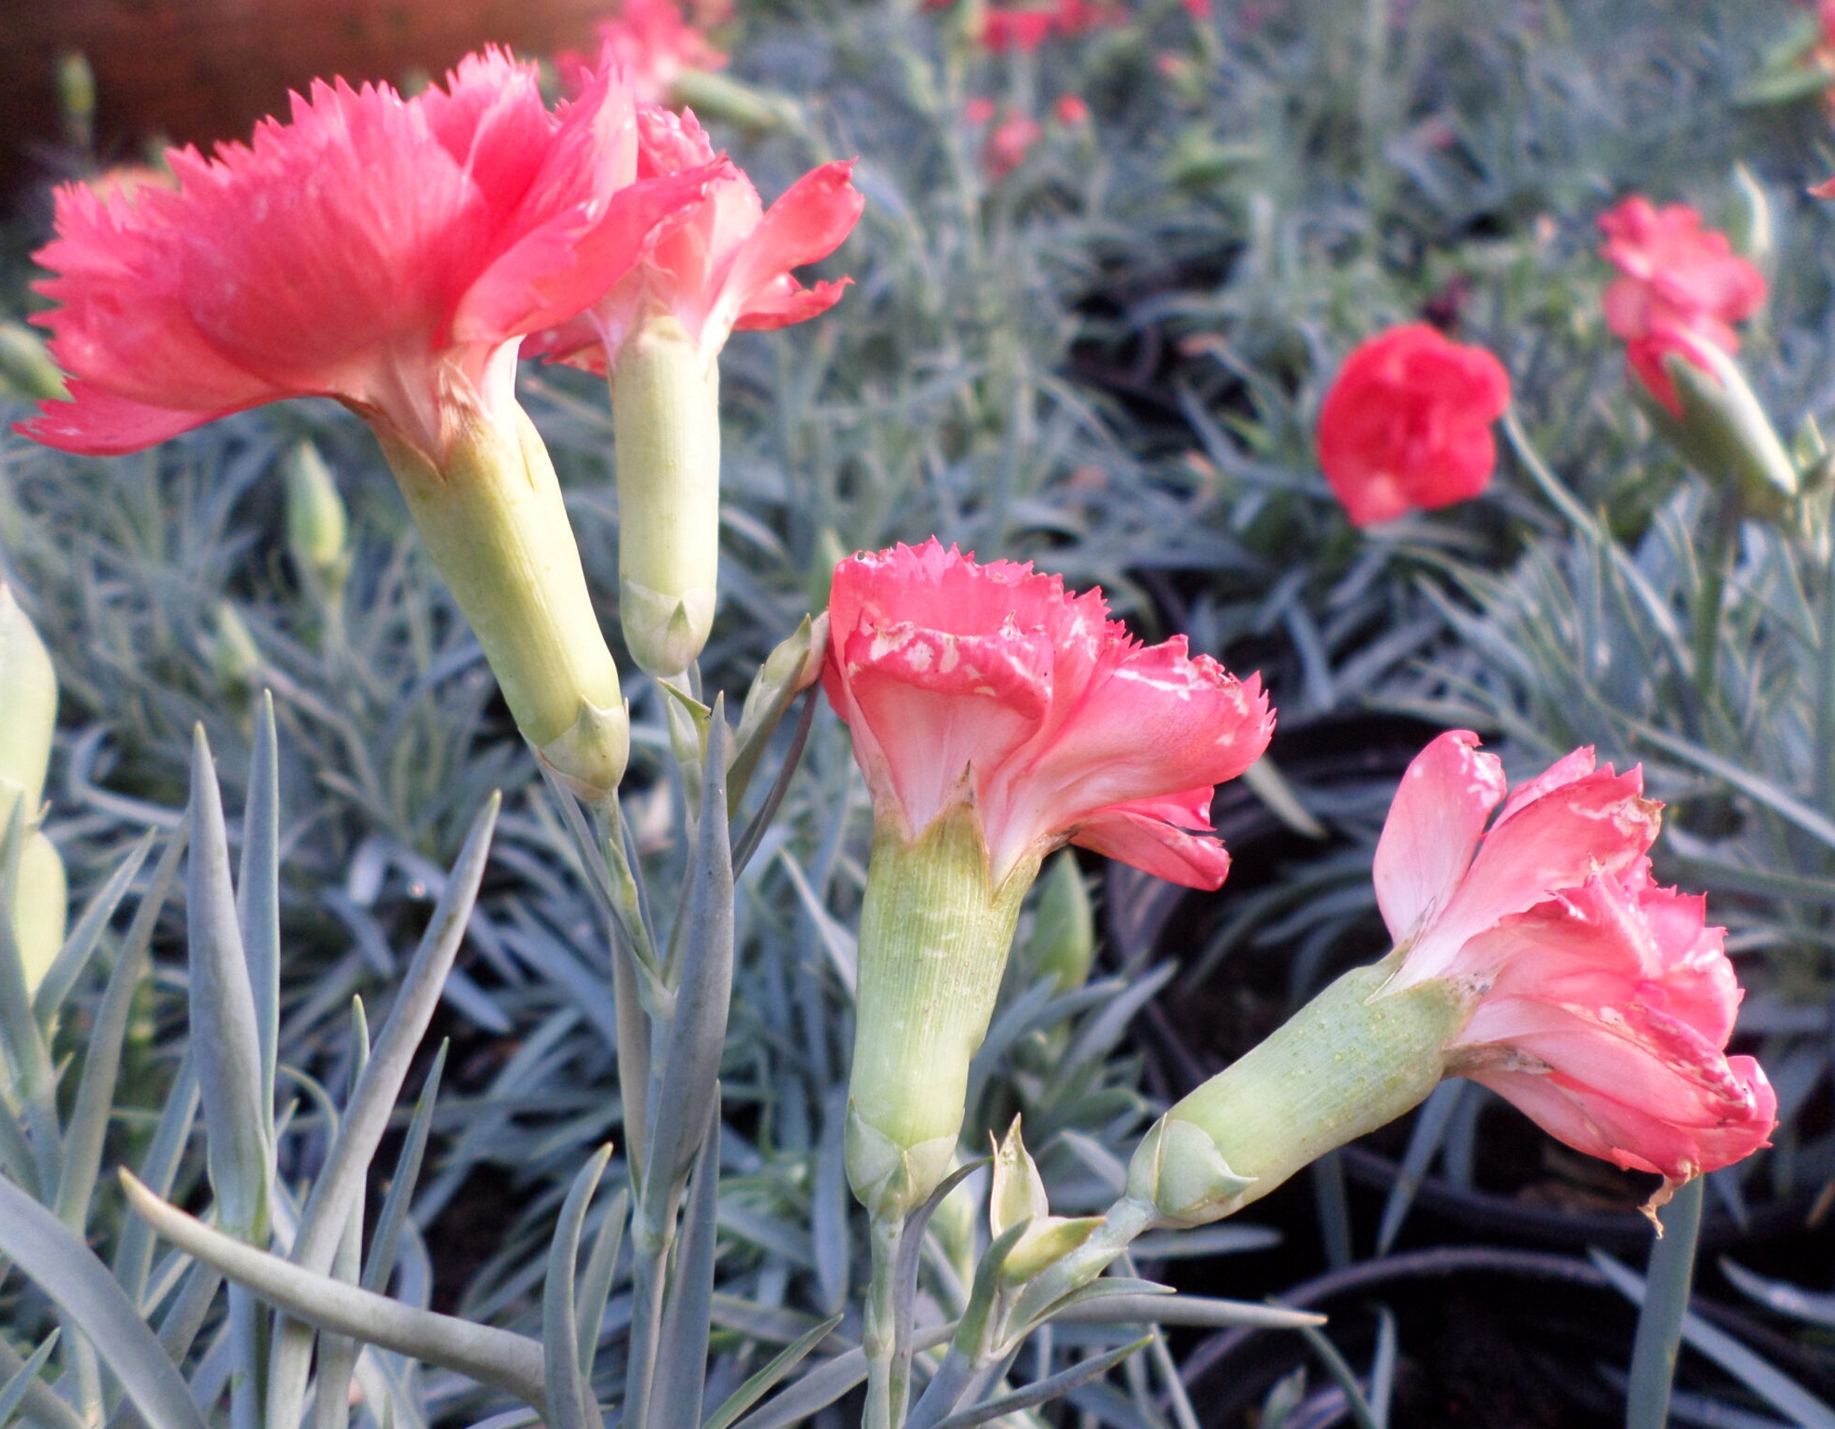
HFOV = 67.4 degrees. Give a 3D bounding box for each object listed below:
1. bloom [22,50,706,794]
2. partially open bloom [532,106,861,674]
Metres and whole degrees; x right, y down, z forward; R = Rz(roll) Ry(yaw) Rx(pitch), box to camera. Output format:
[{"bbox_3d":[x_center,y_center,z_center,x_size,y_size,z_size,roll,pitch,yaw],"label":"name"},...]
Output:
[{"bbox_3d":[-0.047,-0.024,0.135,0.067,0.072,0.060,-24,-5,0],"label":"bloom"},{"bbox_3d":[-0.025,-0.036,0.153,0.038,0.062,0.037,2,3,0],"label":"partially open bloom"}]

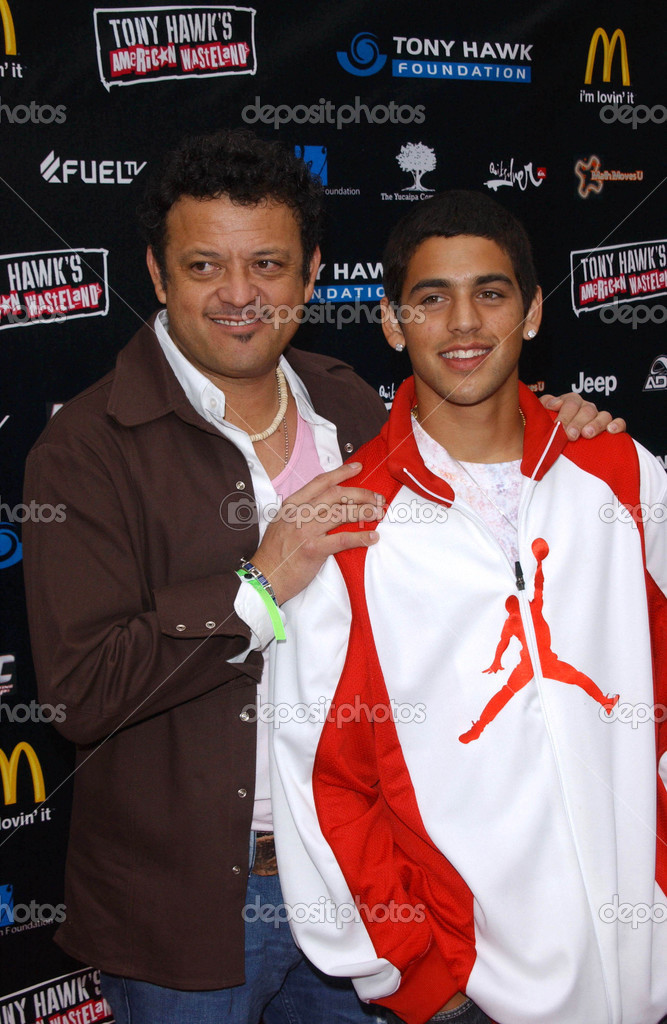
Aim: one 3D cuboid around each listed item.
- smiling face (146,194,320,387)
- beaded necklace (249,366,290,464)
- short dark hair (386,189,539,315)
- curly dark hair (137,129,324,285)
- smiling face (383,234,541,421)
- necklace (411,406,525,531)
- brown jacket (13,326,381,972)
[{"bbox_3d":[-0.108,-0.241,2.070,0.184,0.203,0.155,-4,6,-6],"label":"smiling face"},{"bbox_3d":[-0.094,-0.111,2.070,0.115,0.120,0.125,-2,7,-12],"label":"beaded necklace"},{"bbox_3d":[0.139,-0.283,2.080,0.167,0.138,0.190,-5,5,3],"label":"short dark hair"},{"bbox_3d":[-0.112,-0.327,2.060,0.203,0.185,0.220,-3,7,-5],"label":"curly dark hair"},{"bbox_3d":[0.137,-0.200,2.030,0.165,0.187,0.150,-5,5,3],"label":"smiling face"},{"bbox_3d":[0.144,-0.055,2.030,0.125,0.135,0.120,0,7,0],"label":"necklace"},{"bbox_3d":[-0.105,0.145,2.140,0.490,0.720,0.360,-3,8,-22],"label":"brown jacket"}]

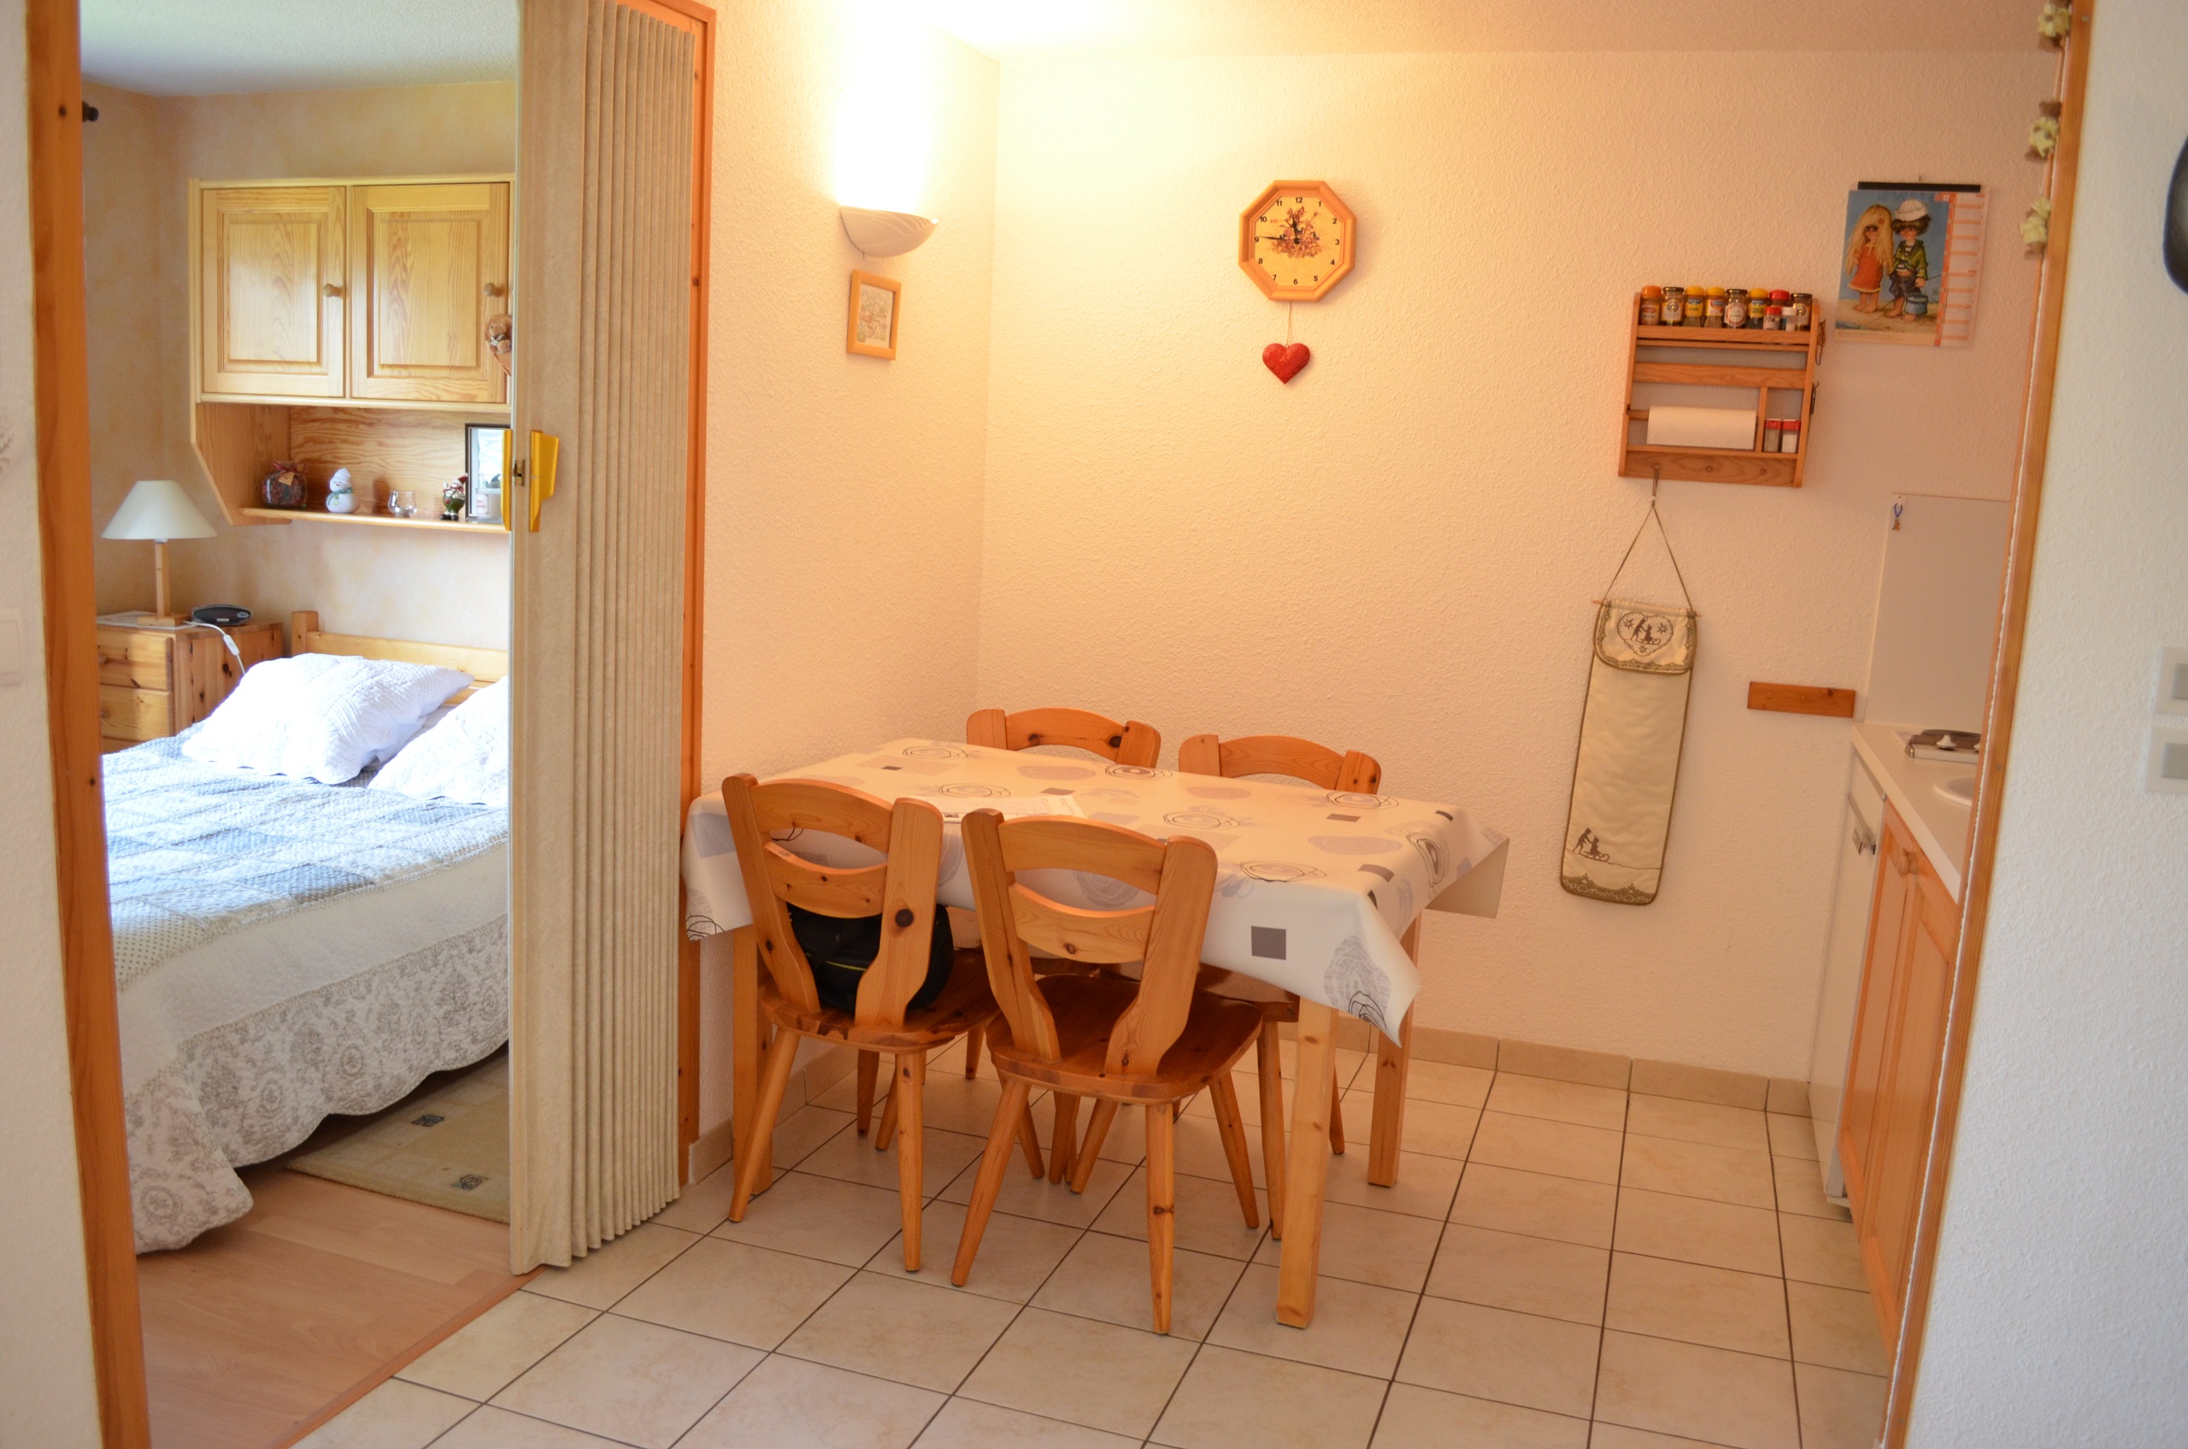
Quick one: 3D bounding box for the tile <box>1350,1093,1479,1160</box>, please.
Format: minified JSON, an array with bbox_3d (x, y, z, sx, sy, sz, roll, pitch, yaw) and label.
[{"bbox_3d":[0.666,0.865,3.534,0.300,0.010,0.300,5,9,19],"label":"tile"}]

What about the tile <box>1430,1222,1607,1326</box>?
[{"bbox_3d":[0.744,0.959,2.851,0.300,0.010,0.298,5,9,19],"label":"tile"}]

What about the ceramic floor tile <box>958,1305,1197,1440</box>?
[{"bbox_3d":[-0.020,0.985,2.487,0.299,0.010,0.303,5,9,19],"label":"ceramic floor tile"}]

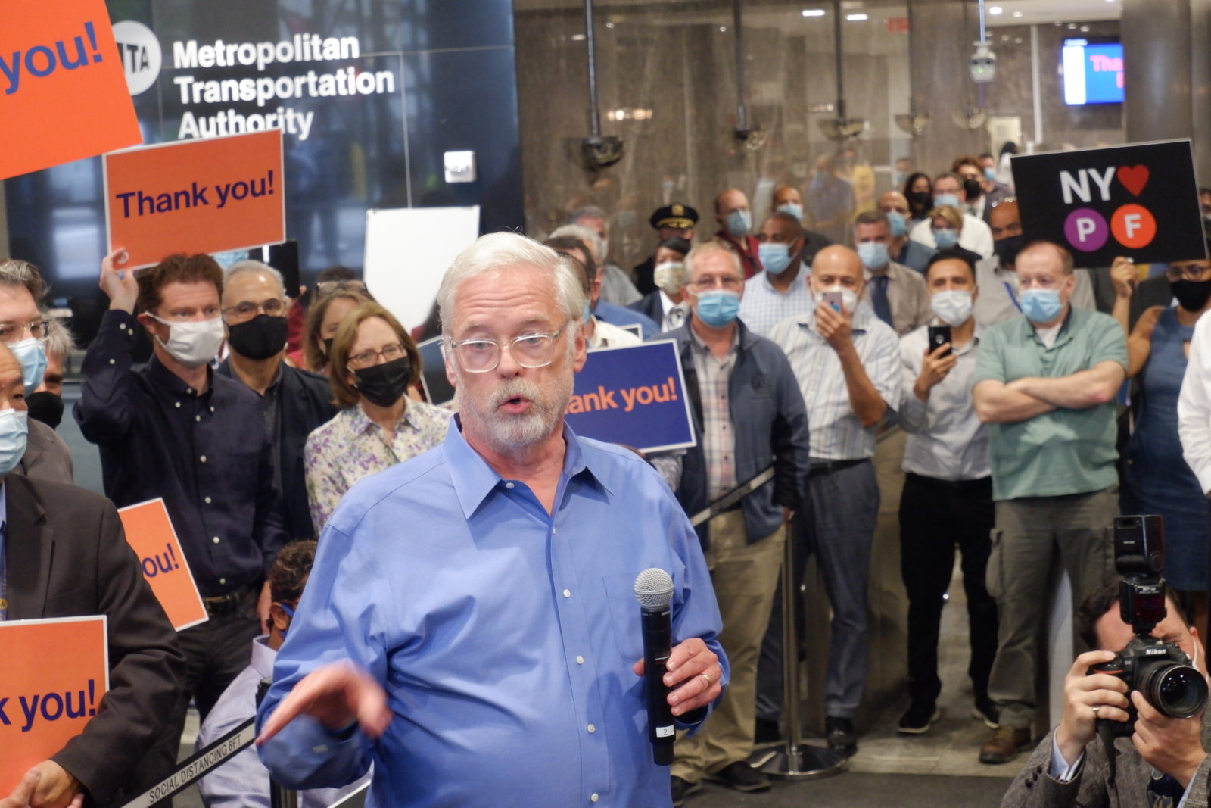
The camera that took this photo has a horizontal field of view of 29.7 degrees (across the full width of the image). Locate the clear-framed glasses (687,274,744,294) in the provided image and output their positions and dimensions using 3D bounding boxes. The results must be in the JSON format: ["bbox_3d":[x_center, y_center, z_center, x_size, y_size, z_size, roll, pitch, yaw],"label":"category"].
[{"bbox_3d":[0.339,-0.371,7.100,0.142,0.048,0.140,-4,5,-10],"label":"clear-framed glasses"}]

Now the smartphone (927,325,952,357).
[{"bbox_3d":[1.114,-0.190,7.600,0.075,0.150,0.010,-1,13,9],"label":"smartphone"}]

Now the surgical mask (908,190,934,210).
[{"bbox_3d":[2.039,-1.321,14.800,0.140,0.125,0.090,-2,5,3],"label":"surgical mask"}]

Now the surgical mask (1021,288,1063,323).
[{"bbox_3d":[1.422,-0.320,7.450,0.140,0.120,0.085,1,8,28],"label":"surgical mask"}]

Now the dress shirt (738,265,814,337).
[{"bbox_3d":[0.729,-0.253,9.500,0.500,0.660,0.300,-1,7,14],"label":"dress shirt"}]

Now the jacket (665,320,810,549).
[{"bbox_3d":[0.399,0.099,7.330,0.530,0.750,0.340,-2,7,7],"label":"jacket"}]

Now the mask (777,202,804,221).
[{"bbox_3d":[1.027,-1.058,12.700,0.145,0.115,0.090,-4,5,-14],"label":"mask"}]

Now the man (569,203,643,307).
[{"bbox_3d":[0.005,-0.006,10.489,0.520,1.800,0.320,-6,7,-30],"label":"man"}]

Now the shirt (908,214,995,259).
[{"bbox_3d":[1.940,-0.733,12.800,0.500,0.660,0.300,-2,7,8],"label":"shirt"}]

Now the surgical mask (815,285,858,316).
[{"bbox_3d":[0.777,-0.344,7.700,0.150,0.120,0.090,-2,6,5],"label":"surgical mask"}]

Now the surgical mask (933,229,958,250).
[{"bbox_3d":[1.832,-0.887,12.300,0.135,0.115,0.080,-1,7,10],"label":"surgical mask"}]

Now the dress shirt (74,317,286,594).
[{"bbox_3d":[-0.965,0.111,5.200,0.430,0.620,0.340,-5,6,-27],"label":"dress shirt"}]

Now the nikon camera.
[{"bbox_3d":[0.924,0.371,3.870,0.165,0.355,0.200,-1,-2,-11],"label":"nikon camera"}]

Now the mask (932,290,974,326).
[{"bbox_3d":[1.192,-0.331,7.850,0.148,0.125,0.090,-2,6,7],"label":"mask"}]

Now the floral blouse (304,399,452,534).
[{"bbox_3d":[-0.545,0.281,5.600,0.420,0.580,0.270,-4,5,-16],"label":"floral blouse"}]

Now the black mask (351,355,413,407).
[{"bbox_3d":[-0.531,-0.053,5.450,0.140,0.125,0.085,-13,6,-17],"label":"black mask"}]

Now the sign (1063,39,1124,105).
[{"bbox_3d":[4.566,-2.961,20.500,0.930,0.550,0.080,-2,5,3],"label":"sign"}]

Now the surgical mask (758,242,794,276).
[{"bbox_3d":[0.679,-0.575,9.100,0.143,0.125,0.090,1,7,31],"label":"surgical mask"}]

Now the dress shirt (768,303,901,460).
[{"bbox_3d":[0.768,-0.075,7.720,0.480,0.560,0.330,-2,7,6],"label":"dress shirt"}]

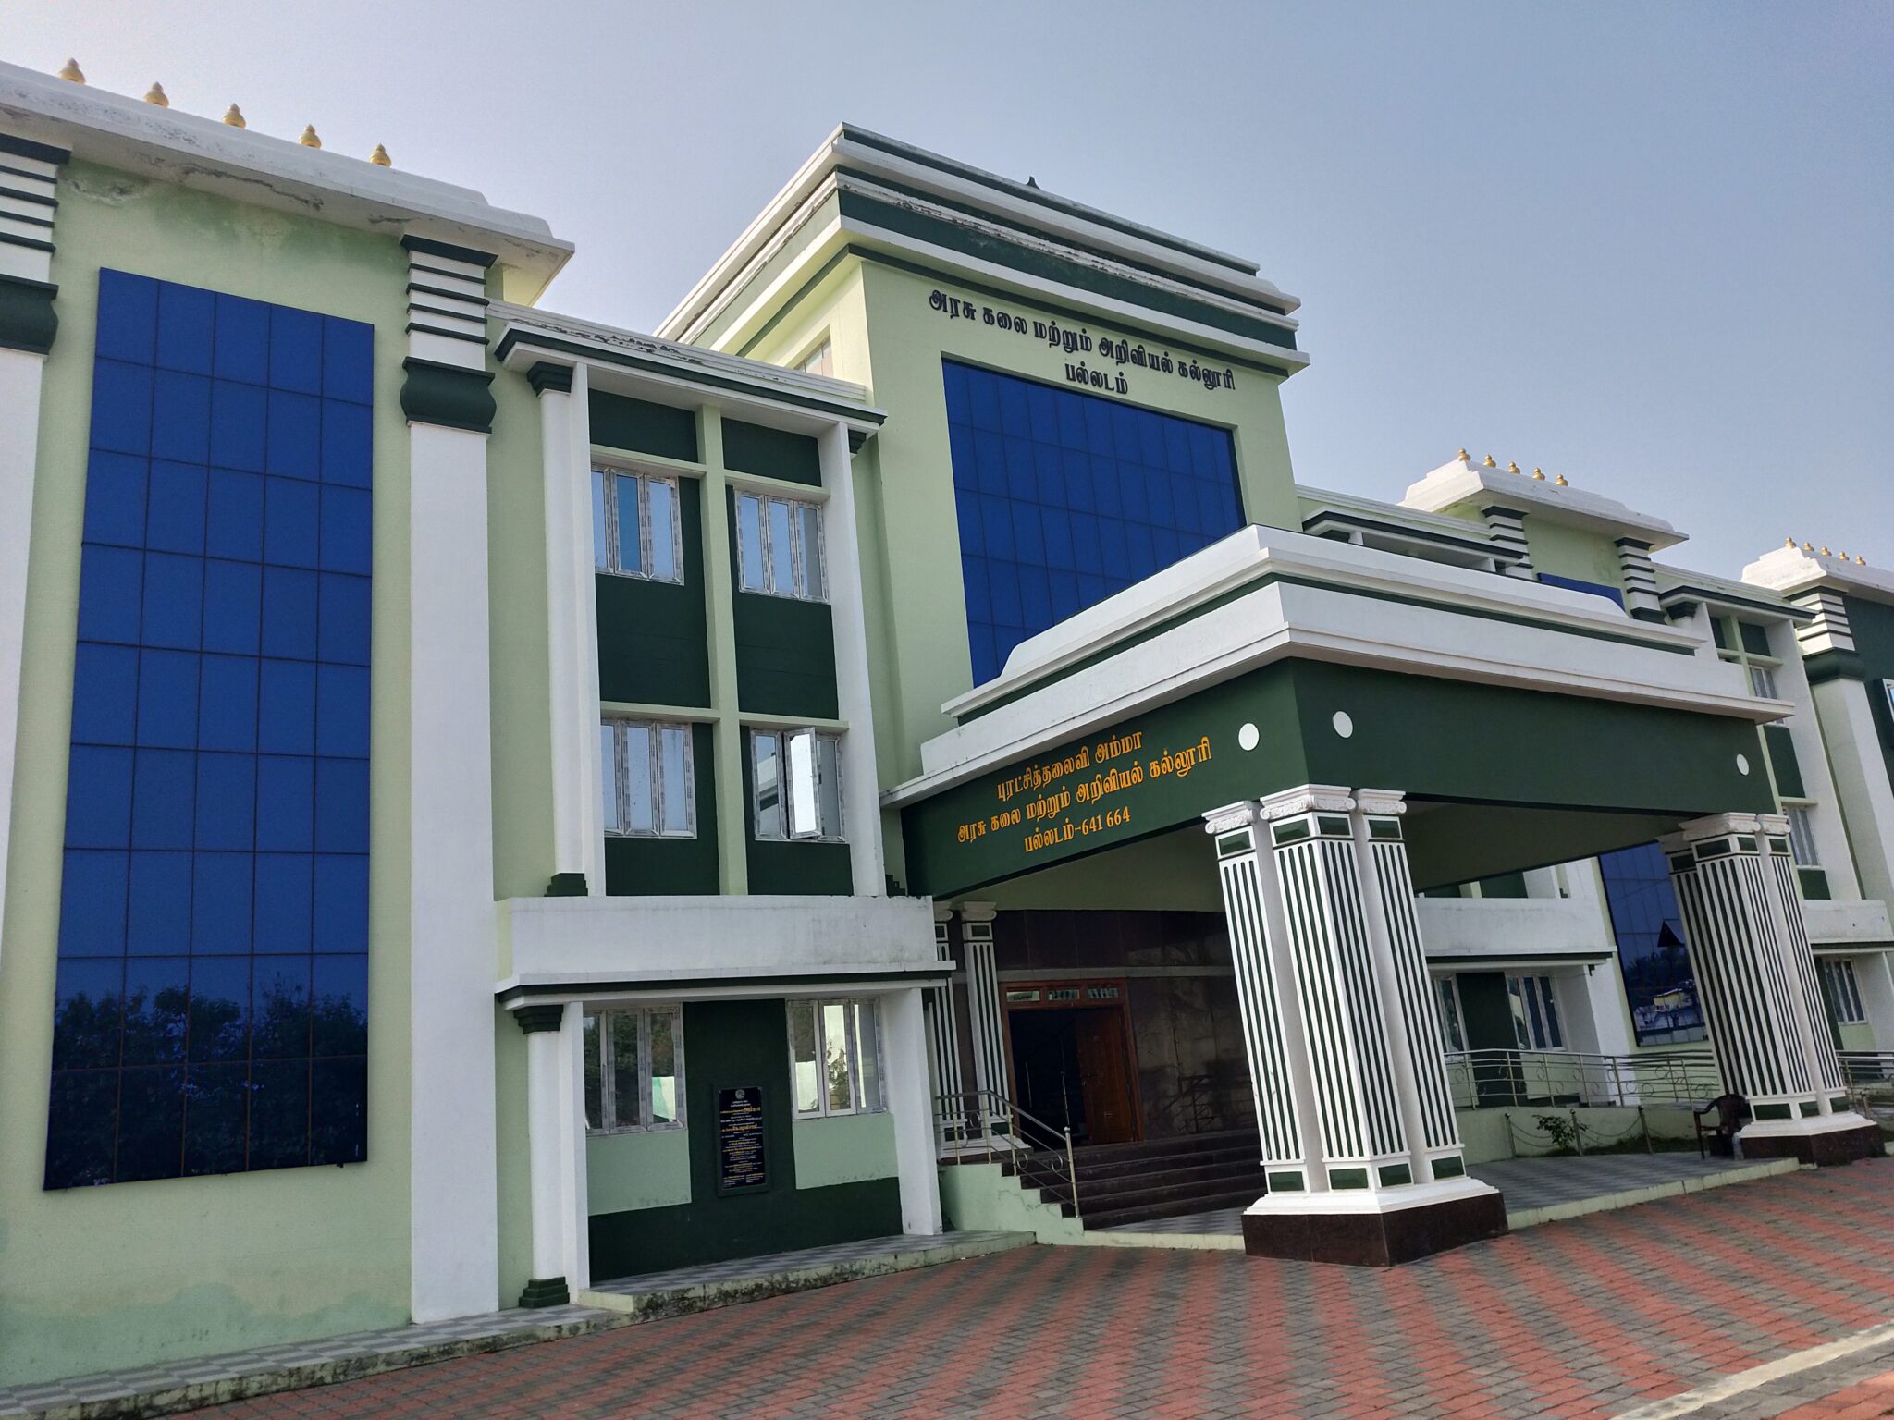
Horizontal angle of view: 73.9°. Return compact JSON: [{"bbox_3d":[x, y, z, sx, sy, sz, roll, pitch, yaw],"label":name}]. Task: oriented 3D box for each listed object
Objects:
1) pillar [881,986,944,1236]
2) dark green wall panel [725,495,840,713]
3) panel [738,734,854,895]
[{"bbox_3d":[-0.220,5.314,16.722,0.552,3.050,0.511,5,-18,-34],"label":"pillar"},{"bbox_3d":[-2.349,-1.477,17.740,1.562,3.238,0.204,5,-18,-34],"label":"dark green wall panel"},{"bbox_3d":[-2.078,1.413,17.096,1.564,2.280,0.204,5,-18,-34],"label":"panel"}]

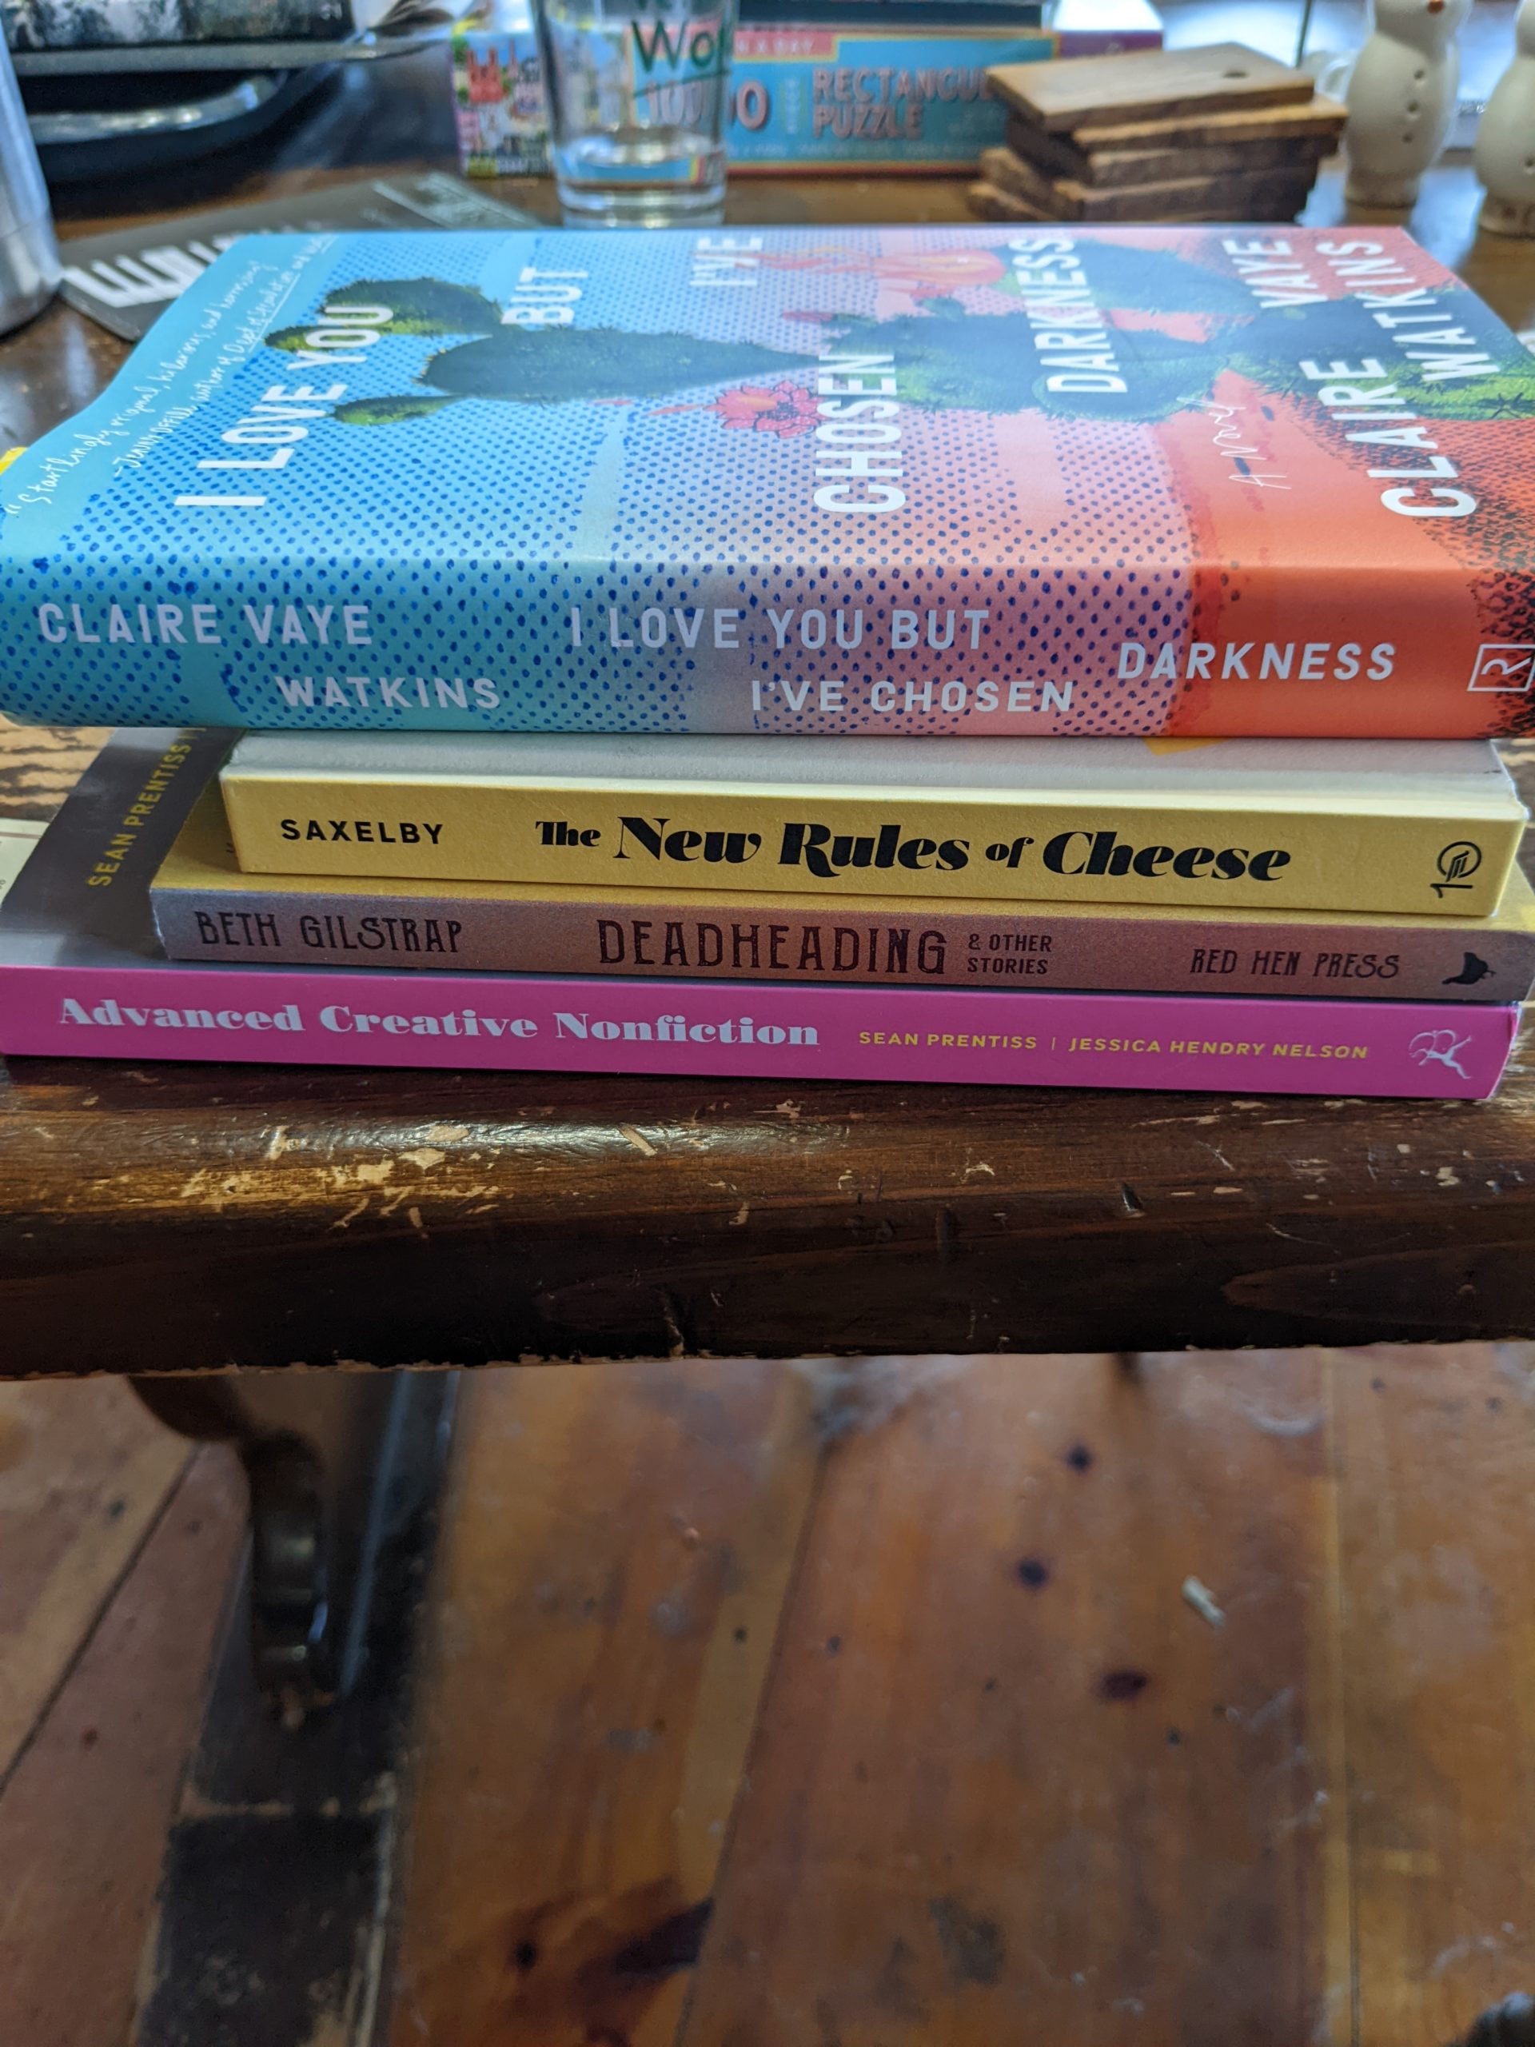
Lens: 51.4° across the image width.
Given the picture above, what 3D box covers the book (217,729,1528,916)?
[{"bbox_3d":[0.017,-0.069,0.280,0.183,0.017,0.134,2,41,3],"label":"book"}]

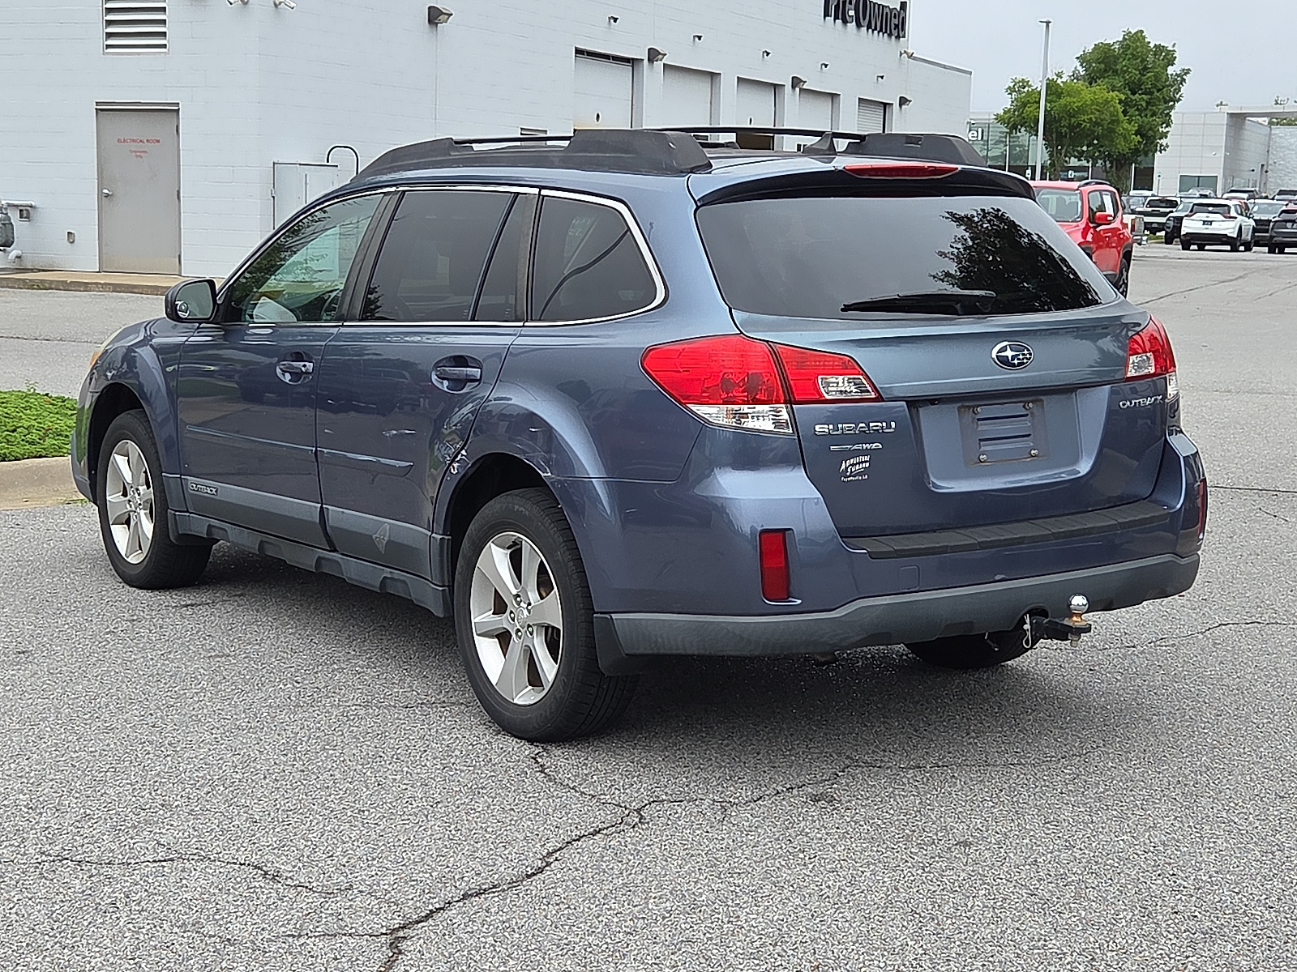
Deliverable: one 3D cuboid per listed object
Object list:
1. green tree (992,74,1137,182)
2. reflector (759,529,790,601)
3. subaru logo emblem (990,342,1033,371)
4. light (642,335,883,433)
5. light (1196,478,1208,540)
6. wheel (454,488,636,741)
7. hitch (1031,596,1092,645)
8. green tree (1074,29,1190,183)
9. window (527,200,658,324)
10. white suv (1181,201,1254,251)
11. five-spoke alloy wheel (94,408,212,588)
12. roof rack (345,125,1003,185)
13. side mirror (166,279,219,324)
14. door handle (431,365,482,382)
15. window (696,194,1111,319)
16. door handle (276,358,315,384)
[{"bbox_3d":[16.964,-13.470,87.549,5.700,6.820,5.500,1,8,0],"label":"green tree"},{"bbox_3d":[0.293,0.184,5.024,0.068,0.172,0.035,-2,8,-10],"label":"reflector"},{"bbox_3d":[0.918,-0.328,5.369,0.142,0.074,0.016,-6,-2,-35],"label":"subaru logo emblem"},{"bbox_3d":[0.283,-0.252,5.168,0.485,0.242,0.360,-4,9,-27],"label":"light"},{"bbox_3d":[1.526,0.057,5.923,0.035,0.165,0.068,4,9,26],"label":"light"},{"bbox_3d":[-0.278,0.353,5.868,0.230,0.690,0.690,-6,10,-35],"label":"wheel"},{"bbox_3d":[1.030,0.330,5.353,0.075,0.138,0.230,-6,10,-35],"label":"hitch"},{"bbox_3d":[23.286,-17.078,103.000,5.670,9.970,5.570,1,8,0],"label":"green tree"},{"bbox_3d":[-0.140,-0.596,5.669,0.050,0.359,0.623,22,-8,-38],"label":"window"},{"bbox_3d":[18.665,-8.542,70.000,1.840,1.680,4.650,4,8,22],"label":"white suv"},{"bbox_3d":[-1.862,0.052,8.083,0.230,0.690,0.690,-6,10,-35],"label":"five-spoke alloy wheel"},{"bbox_3d":[0.007,-1.014,6.572,1.120,0.155,1.850,-6,10,-35],"label":"roof rack"},{"bbox_3d":[-1.547,-0.627,7.252,0.200,0.155,0.140,-6,10,-35],"label":"side mirror"},{"bbox_3d":[-0.529,-0.308,5.879,0.050,0.043,0.235,-6,10,-35],"label":"door handle"},{"bbox_3d":[0.717,-0.602,5.670,1.370,0.445,0.090,-6,-32,-35],"label":"window"},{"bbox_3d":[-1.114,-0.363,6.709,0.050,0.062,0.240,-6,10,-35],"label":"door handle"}]

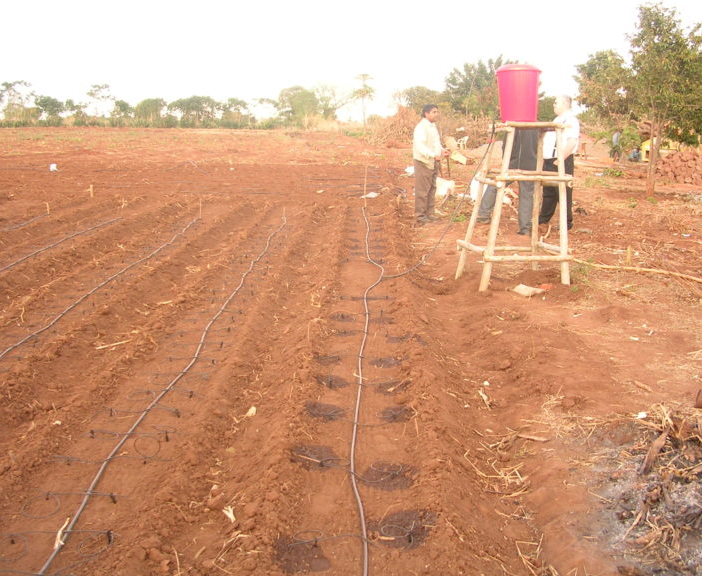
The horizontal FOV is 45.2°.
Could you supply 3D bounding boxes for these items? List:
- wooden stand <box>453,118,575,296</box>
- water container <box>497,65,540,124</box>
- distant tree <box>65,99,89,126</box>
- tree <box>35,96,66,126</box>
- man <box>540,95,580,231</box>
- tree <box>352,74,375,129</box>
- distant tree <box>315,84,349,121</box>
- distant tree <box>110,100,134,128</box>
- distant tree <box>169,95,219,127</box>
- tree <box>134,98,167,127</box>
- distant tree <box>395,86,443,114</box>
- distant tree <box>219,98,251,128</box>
[{"bbox_3d":[1.475,-0.765,7.712,0.890,1.460,0.770,-3,13,-15],"label":"wooden stand"},{"bbox_3d":[1.495,-1.724,7.485,0.400,0.500,0.400,0,12,0],"label":"water container"},{"bbox_3d":[-23.510,-15.040,72.460,2.060,2.440,1.860,0,12,0],"label":"distant tree"},{"bbox_3d":[-25.810,-15.200,72.420,2.580,2.770,2.320,0,12,0],"label":"tree"},{"bbox_3d":[2.741,-1.636,11.069,0.520,1.750,0.540,-3,12,-15],"label":"man"},{"bbox_3d":[0.960,-14.240,64.450,1.830,4.030,1.650,0,12,0],"label":"tree"},{"bbox_3d":[-1.608,-15.909,73.293,2.956,3.564,2.956,0,12,0],"label":"distant tree"},{"bbox_3d":[-19.990,-15.243,73.437,2.090,2.526,2.090,0,12,0],"label":"distant tree"},{"bbox_3d":[-13.440,-15.200,72.420,4.290,2.770,3.870,0,12,0],"label":"distant tree"},{"bbox_3d":[-17.230,-15.040,72.460,2.920,2.440,2.630,0,12,0],"label":"tree"},{"bbox_3d":[5.399,-14.424,66.453,3.783,2.916,3.783,0,12,0],"label":"distant tree"},{"bbox_3d":[-10.062,-15.201,73.446,2.788,2.613,2.788,0,12,0],"label":"distant tree"}]

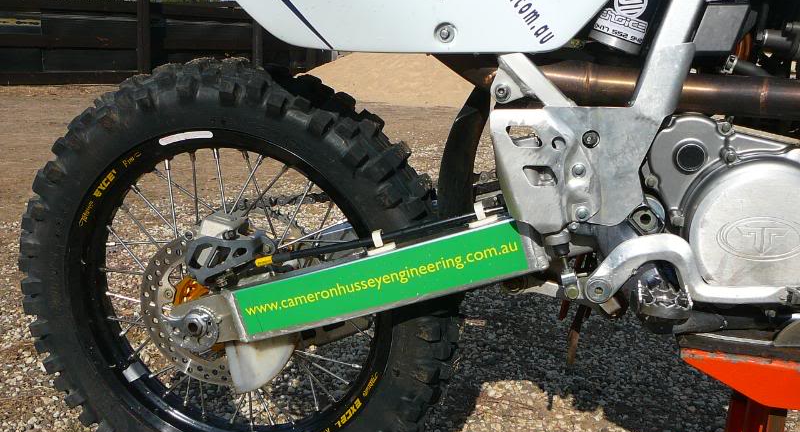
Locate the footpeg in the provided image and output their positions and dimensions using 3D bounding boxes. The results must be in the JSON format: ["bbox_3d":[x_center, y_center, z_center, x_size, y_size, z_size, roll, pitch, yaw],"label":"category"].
[{"bbox_3d":[0.272,0.095,0.842,0.051,0.036,0.080,6,16,12],"label":"footpeg"}]

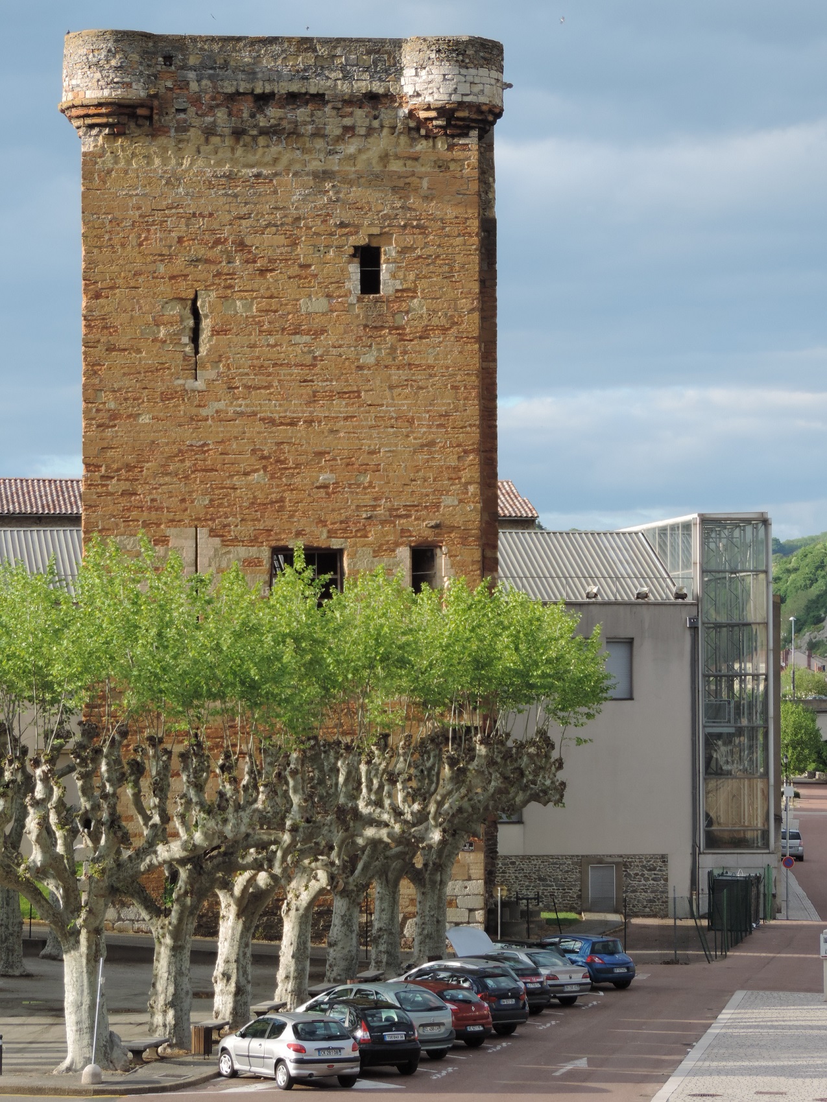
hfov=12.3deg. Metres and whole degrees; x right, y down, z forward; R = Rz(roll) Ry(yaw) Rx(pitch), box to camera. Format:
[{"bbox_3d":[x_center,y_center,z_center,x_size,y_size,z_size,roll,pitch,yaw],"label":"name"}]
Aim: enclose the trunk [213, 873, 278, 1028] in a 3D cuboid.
[{"bbox_3d":[-4.064,9.635,92.106,1.450,3.650,1.200,0,-3,0],"label":"trunk"}]

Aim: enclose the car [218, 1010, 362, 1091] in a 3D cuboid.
[{"bbox_3d":[-2.525,10.168,77.975,1.652,1.428,3.835,1,-3,-26],"label":"car"}]

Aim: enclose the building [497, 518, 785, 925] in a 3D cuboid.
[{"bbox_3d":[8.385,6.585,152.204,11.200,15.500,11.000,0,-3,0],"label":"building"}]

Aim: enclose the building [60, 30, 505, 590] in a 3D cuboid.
[{"bbox_3d":[-4.775,-1.761,126.263,13.850,28.652,13.500,0,-2,-5],"label":"building"}]

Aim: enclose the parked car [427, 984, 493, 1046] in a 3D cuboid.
[{"bbox_3d":[-0.142,10.578,87.332,1.808,1.471,4.295,2,-4,-44],"label":"parked car"}]

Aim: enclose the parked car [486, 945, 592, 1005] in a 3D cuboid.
[{"bbox_3d":[2.644,11.222,100.782,1.770,1.400,4.580,1,-3,-41],"label":"parked car"}]

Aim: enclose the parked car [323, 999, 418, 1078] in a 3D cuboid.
[{"bbox_3d":[-1.406,10.243,80.637,1.670,1.519,3.850,1,-3,-31],"label":"parked car"}]

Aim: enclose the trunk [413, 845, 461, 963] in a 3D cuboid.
[{"bbox_3d":[0.666,10.393,111.596,1.350,3.602,1.100,-1,-2,12],"label":"trunk"}]

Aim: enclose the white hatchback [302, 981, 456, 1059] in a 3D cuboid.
[{"bbox_3d":[-0.950,10.430,85.162,1.760,1.620,4.280,2,-3,-42],"label":"white hatchback"}]

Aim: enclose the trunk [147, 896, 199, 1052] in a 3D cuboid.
[{"bbox_3d":[-5.368,9.360,85.217,1.120,3.367,1.000,-1,-2,12],"label":"trunk"}]

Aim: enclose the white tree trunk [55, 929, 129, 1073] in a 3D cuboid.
[{"bbox_3d":[-6.797,9.450,80.833,1.500,2.980,1.350,0,-3,0],"label":"white tree trunk"}]

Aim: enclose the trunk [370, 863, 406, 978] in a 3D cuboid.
[{"bbox_3d":[-0.708,10.336,106.495,1.000,3.264,0.950,0,-2,0],"label":"trunk"}]

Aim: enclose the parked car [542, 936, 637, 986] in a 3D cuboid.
[{"bbox_3d":[4.384,11.473,107.073,1.780,1.460,4.210,1,-3,-40],"label":"parked car"}]

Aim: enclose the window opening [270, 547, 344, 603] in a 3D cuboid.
[{"bbox_3d":[-3.363,0.793,120.250,2.271,1.838,0.500,0,-2,-5],"label":"window opening"}]

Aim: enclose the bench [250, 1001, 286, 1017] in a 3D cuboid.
[{"bbox_3d":[-3.519,11.275,92.978,0.500,0.450,2.100,-1,-3,11],"label":"bench"}]

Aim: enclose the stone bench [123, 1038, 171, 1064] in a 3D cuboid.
[{"bbox_3d":[-5.669,10.624,80.980,0.520,0.460,1.900,-1,-2,13],"label":"stone bench"}]

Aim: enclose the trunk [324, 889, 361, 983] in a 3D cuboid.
[{"bbox_3d":[-1.887,10.376,101.490,0.960,2.745,0.900,0,-2,0],"label":"trunk"}]

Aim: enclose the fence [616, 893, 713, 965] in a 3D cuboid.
[{"bbox_3d":[7.706,11.687,117.842,3.100,2.060,0.300,0,-3,0],"label":"fence"}]

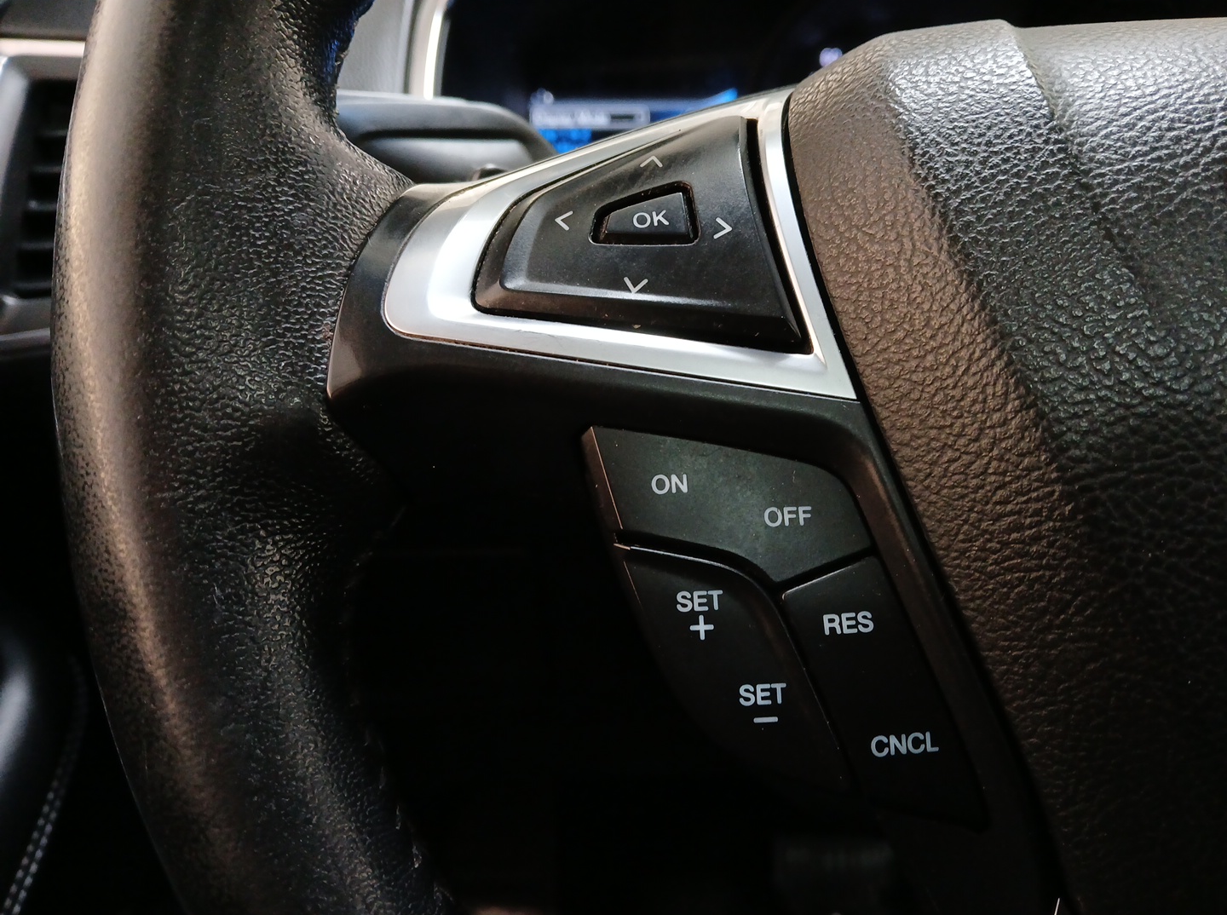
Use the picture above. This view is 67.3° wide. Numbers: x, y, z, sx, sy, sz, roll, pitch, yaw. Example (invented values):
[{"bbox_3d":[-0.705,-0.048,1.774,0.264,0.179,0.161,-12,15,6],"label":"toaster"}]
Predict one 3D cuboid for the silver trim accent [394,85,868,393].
[{"bbox_3d":[-0.001,-0.033,0.145,0.069,0.056,0.015,-2,-20,1],"label":"silver trim accent"}]

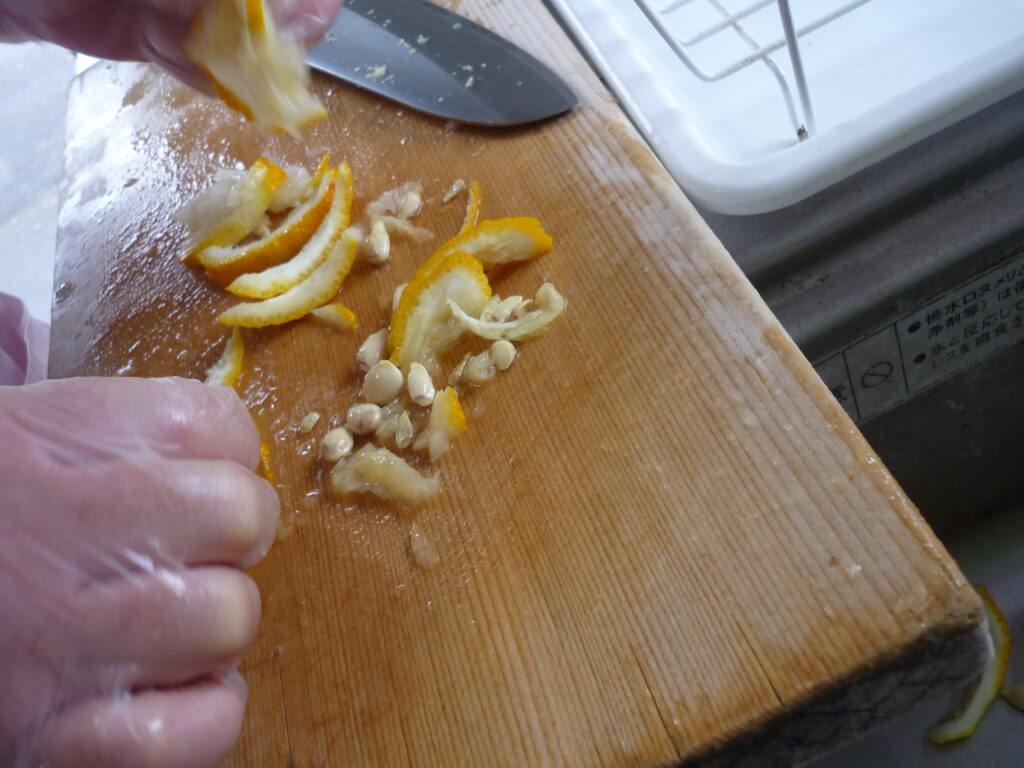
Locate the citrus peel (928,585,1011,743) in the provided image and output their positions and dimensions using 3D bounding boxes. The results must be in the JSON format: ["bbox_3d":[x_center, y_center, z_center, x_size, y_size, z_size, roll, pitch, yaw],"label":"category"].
[{"bbox_3d":[0.162,0.099,0.343,0.018,0.010,0.059,14,63,35],"label":"citrus peel"}]

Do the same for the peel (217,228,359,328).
[{"bbox_3d":[-0.067,-0.027,0.298,0.051,0.009,0.022,-32,47,3],"label":"peel"}]

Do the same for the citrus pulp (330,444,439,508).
[{"bbox_3d":[-0.033,0.023,0.242,0.030,0.009,0.013,4,58,31],"label":"citrus pulp"}]

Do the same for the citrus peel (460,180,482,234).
[{"bbox_3d":[-0.012,-0.054,0.292,0.005,0.005,0.024,-8,52,23],"label":"citrus peel"}]

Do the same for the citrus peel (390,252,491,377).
[{"bbox_3d":[-0.020,-0.018,0.263,0.036,0.014,0.019,-48,48,-12],"label":"citrus peel"}]

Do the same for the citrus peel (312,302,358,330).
[{"bbox_3d":[-0.053,-0.020,0.288,0.022,0.006,0.008,16,65,36],"label":"citrus peel"}]

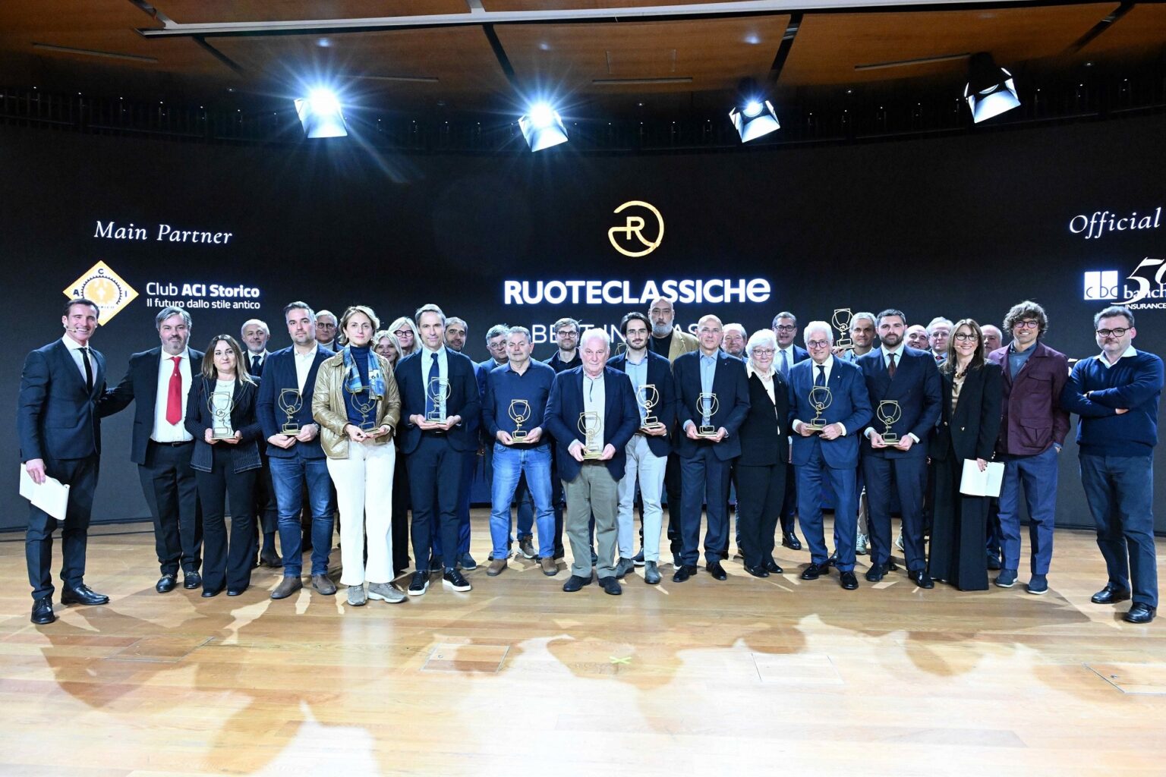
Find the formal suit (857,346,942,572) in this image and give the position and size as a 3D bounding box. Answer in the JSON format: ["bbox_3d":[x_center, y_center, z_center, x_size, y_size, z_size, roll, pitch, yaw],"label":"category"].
[{"bbox_3d":[2.079,0.459,5.065,0.530,1.474,0.360,1,3,24],"label":"formal suit"}]

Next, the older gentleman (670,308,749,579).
[{"bbox_3d":[0.858,0.383,5.210,0.524,1.748,0.400,1,4,8],"label":"older gentleman"}]

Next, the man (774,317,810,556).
[{"bbox_3d":[1.547,0.309,5.859,0.520,1.793,0.370,1,3,10],"label":"man"}]

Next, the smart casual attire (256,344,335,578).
[{"bbox_3d":[-1.784,0.455,4.810,0.520,1.449,0.380,-1,2,-19],"label":"smart casual attire"}]

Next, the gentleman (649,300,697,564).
[{"bbox_3d":[0.578,0.290,5.524,0.530,1.865,0.360,0,3,8],"label":"gentleman"}]

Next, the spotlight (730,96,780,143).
[{"bbox_3d":[1.355,-2.210,6.200,0.360,0.350,0.360,-11,43,11],"label":"spotlight"}]

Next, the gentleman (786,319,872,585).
[{"bbox_3d":[1.625,0.406,5.083,0.540,1.677,0.430,1,3,20],"label":"gentleman"}]

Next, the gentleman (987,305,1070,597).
[{"bbox_3d":[2.833,0.354,4.903,0.530,1.805,0.380,2,3,35],"label":"gentleman"}]

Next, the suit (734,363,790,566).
[{"bbox_3d":[1.248,0.531,5.323,0.444,1.375,0.310,-1,4,-12],"label":"suit"}]

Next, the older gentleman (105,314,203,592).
[{"bbox_3d":[-2.801,0.374,4.996,0.695,1.794,0.450,-1,4,-20],"label":"older gentleman"}]

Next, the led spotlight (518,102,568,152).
[{"bbox_3d":[-0.376,-2.464,7.200,0.420,0.400,0.400,0,41,-3],"label":"led spotlight"}]

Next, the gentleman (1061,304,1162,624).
[{"bbox_3d":[3.052,0.402,4.438,0.420,1.744,0.530,-2,3,-44],"label":"gentleman"}]

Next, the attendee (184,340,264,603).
[{"bbox_3d":[-2.270,0.470,4.911,0.454,1.615,0.380,-1,4,-19],"label":"attendee"}]

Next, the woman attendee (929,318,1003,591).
[{"bbox_3d":[2.429,0.408,4.885,0.450,1.693,0.360,2,3,34],"label":"woman attendee"}]

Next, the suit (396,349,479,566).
[{"bbox_3d":[-0.922,0.481,4.966,0.544,1.506,0.380,0,4,-7],"label":"suit"}]

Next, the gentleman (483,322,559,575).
[{"bbox_3d":[-0.429,0.411,5.231,0.510,1.652,0.420,0,3,-4],"label":"gentleman"}]

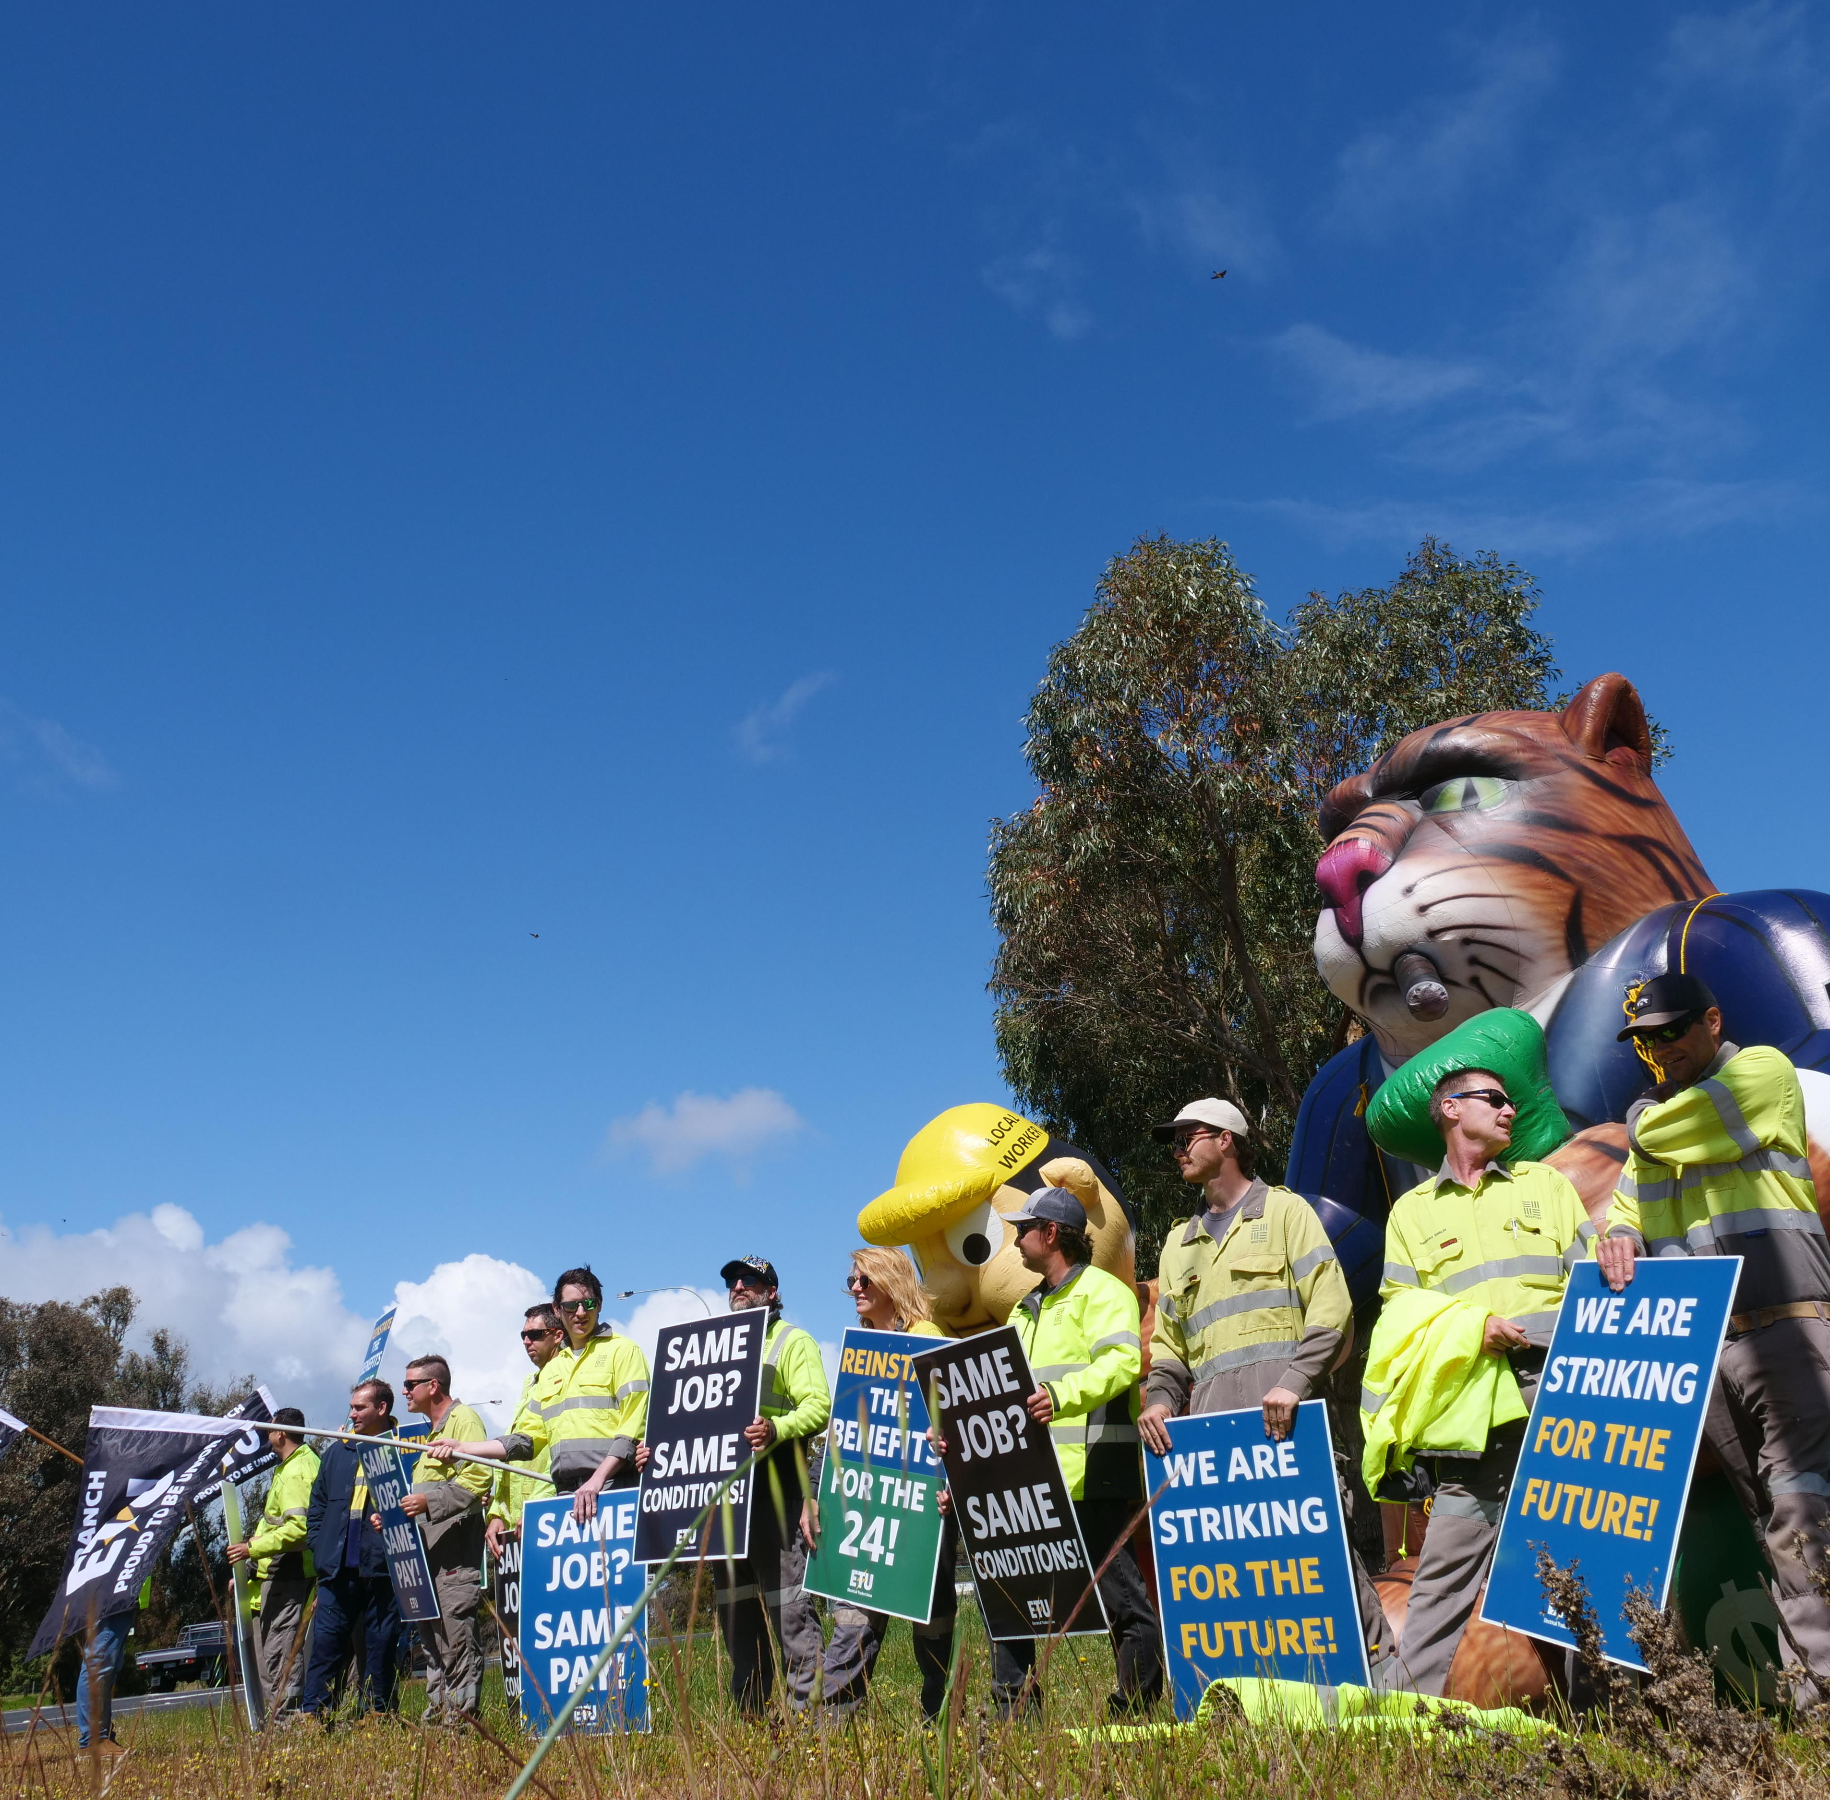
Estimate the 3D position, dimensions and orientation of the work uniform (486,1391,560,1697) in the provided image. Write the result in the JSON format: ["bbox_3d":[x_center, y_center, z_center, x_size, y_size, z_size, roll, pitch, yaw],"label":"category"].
[{"bbox_3d":[-1.806,2.988,8.492,0.560,1.460,0.380,-19,-27,35],"label":"work uniform"}]

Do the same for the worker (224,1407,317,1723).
[{"bbox_3d":[-3.841,3.987,10.836,0.480,1.770,0.500,6,-24,-17],"label":"worker"}]

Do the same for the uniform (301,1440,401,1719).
[{"bbox_3d":[-3.136,3.755,10.091,0.560,1.510,0.380,-12,-25,23],"label":"uniform"}]

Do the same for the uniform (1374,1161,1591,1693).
[{"bbox_3d":[1.624,1.470,5.170,0.620,1.490,0.460,-15,-27,30],"label":"uniform"}]

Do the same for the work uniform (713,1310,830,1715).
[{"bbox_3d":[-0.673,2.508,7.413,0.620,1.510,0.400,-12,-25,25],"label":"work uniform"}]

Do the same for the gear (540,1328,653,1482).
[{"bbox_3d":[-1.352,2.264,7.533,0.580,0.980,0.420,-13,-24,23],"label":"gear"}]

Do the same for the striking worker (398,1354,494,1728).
[{"bbox_3d":[-2.423,3.261,9.300,0.480,1.800,0.520,8,-24,-26],"label":"striking worker"}]

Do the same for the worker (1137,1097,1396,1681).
[{"bbox_3d":[1.075,1.505,5.664,0.640,1.820,0.450,-20,-27,36],"label":"worker"}]

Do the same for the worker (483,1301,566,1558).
[{"bbox_3d":[-1.759,2.773,8.351,0.580,1.800,0.420,-19,-27,35],"label":"worker"}]

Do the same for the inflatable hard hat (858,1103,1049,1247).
[{"bbox_3d":[0.157,1.104,7.345,0.870,0.450,0.720,-19,-7,-41],"label":"inflatable hard hat"}]

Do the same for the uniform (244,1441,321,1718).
[{"bbox_3d":[-3.881,4.155,11.089,0.450,1.600,0.520,0,-22,-7],"label":"uniform"}]

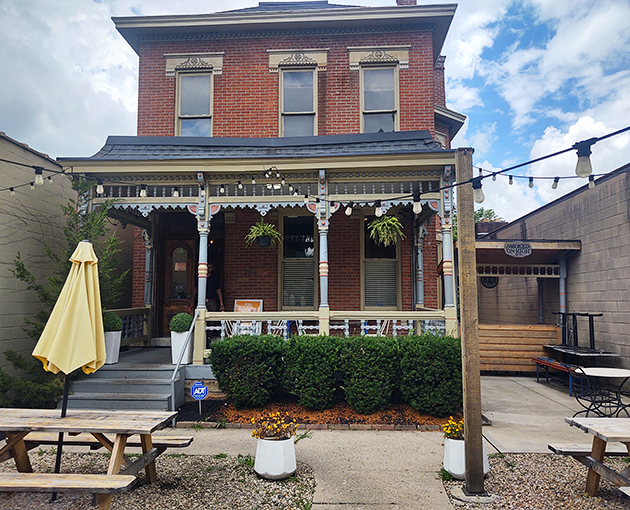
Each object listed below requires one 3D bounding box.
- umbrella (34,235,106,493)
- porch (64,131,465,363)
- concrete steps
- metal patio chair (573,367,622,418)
[{"bbox_3d":[-2.185,1.010,4.741,0.640,2.310,0.600,5,-5,4],"label":"umbrella"},{"bbox_3d":[-0.779,0.018,9.844,6.500,3.950,3.350,0,-5,4],"label":"porch"},{"bbox_3d":[-2.805,2.035,7.851,1.570,0.695,1.130,0,-5,4],"label":"concrete steps"},{"bbox_3d":[3.685,1.895,7.010,0.600,0.910,0.480,2,-6,-20],"label":"metal patio chair"}]

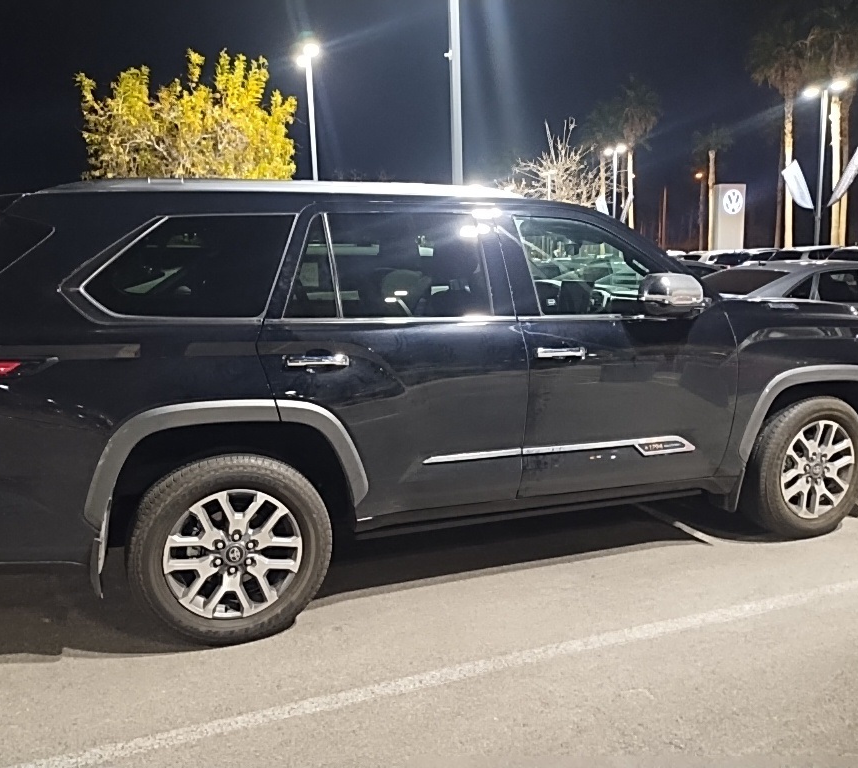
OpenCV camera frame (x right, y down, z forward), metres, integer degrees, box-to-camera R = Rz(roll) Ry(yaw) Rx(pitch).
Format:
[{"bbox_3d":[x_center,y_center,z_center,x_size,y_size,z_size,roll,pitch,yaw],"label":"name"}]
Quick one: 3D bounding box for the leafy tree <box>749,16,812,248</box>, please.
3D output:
[{"bbox_3d":[20.679,-13.580,43.186,3.800,14.557,3.800,-2,9,0],"label":"leafy tree"}]

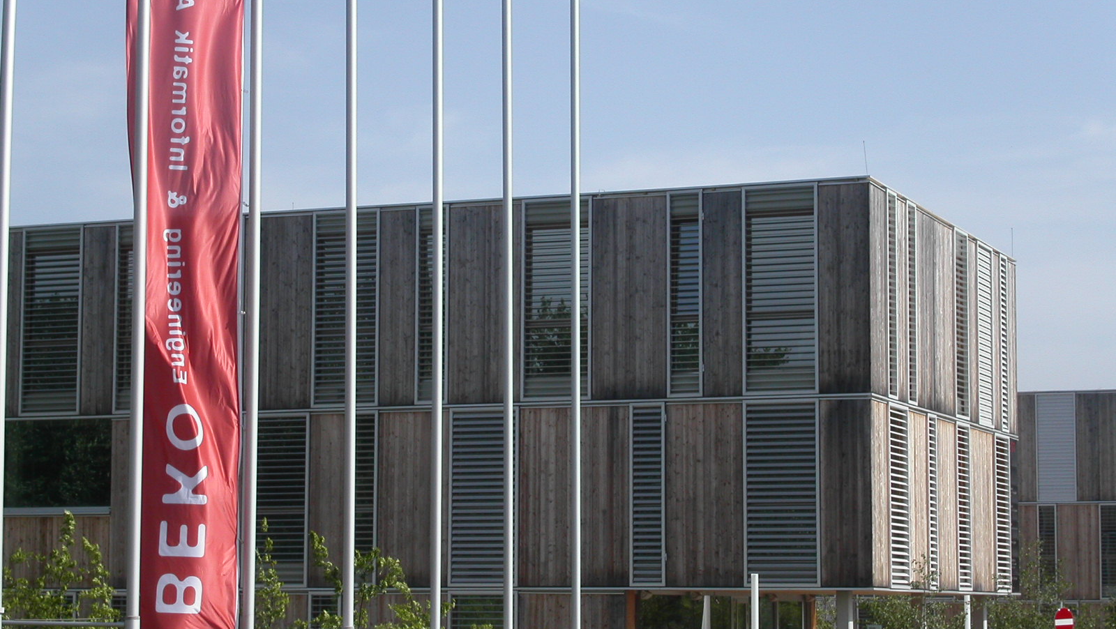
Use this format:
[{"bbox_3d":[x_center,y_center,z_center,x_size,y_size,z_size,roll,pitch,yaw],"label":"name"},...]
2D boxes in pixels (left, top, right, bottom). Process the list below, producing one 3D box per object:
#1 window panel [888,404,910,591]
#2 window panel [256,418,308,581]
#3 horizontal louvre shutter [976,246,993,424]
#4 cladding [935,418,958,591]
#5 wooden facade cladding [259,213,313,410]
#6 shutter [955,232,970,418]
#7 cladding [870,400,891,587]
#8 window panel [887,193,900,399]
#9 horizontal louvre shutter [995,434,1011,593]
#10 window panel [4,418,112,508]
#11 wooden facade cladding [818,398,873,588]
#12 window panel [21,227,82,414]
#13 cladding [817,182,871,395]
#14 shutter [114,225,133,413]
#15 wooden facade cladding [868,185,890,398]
[{"bbox_3d":[6.454,3.456,50.136,0.100,3.490,1.448,-2,-7,22],"label":"window panel"},{"bbox_3d":[-5.843,3.842,54.889,1.554,3.613,0.100,-2,-7,22],"label":"window panel"},{"bbox_3d":[9.193,0.474,57.055,0.100,3.958,1.487,-2,-7,22],"label":"horizontal louvre shutter"},{"bbox_3d":[8.153,4.013,55.634,0.100,3.553,1.673,-2,-7,22],"label":"cladding"},{"bbox_3d":[-5.820,-0.058,55.329,1.560,4.095,0.100,-2,-7,22],"label":"wooden facade cladding"},{"bbox_3d":[8.441,0.220,55.395,0.100,3.944,1.218,-2,-7,22],"label":"shutter"},{"bbox_3d":[5.875,3.289,48.457,0.080,3.406,1.139,-2,-7,22],"label":"cladding"},{"bbox_3d":[6.269,-0.362,49.845,0.100,3.928,0.681,-2,-7,22],"label":"window panel"},{"bbox_3d":[9.742,4.394,58.019,0.100,3.427,1.442,-2,-7,22],"label":"horizontal louvre shutter"},{"bbox_3d":[-10.369,3.085,54.500,2.758,1.832,0.100,-2,-7,22],"label":"window panel"},{"bbox_3d":[5.288,3.279,48.474,0.983,3.429,0.100,-2,-7,22],"label":"wooden facade cladding"},{"bbox_3d":[-10.576,0.139,55.315,1.470,3.951,0.100,-2,-7,22],"label":"window panel"},{"bbox_3d":[5.279,-0.477,48.554,0.978,3.884,0.080,-2,-7,22],"label":"cladding"},{"bbox_3d":[-8.830,0.077,54.609,0.710,3.951,0.100,-2,-7,22],"label":"shutter"},{"bbox_3d":[5.940,-0.421,49.265,0.100,3.916,1.242,-2,-7,22],"label":"wooden facade cladding"}]

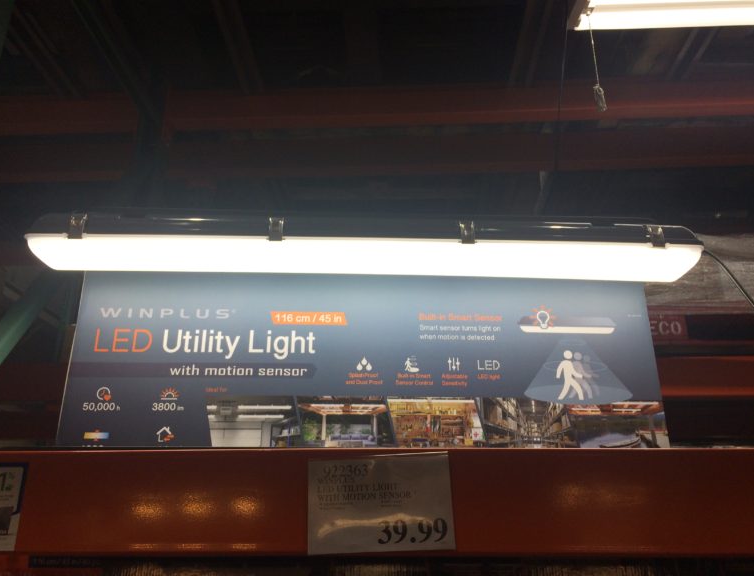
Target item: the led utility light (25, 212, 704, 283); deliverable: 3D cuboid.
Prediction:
[{"bbox_3d":[-0.010,-0.071,1.141,1.160,0.096,0.115,1,-20,-2],"label":"led utility light"}]

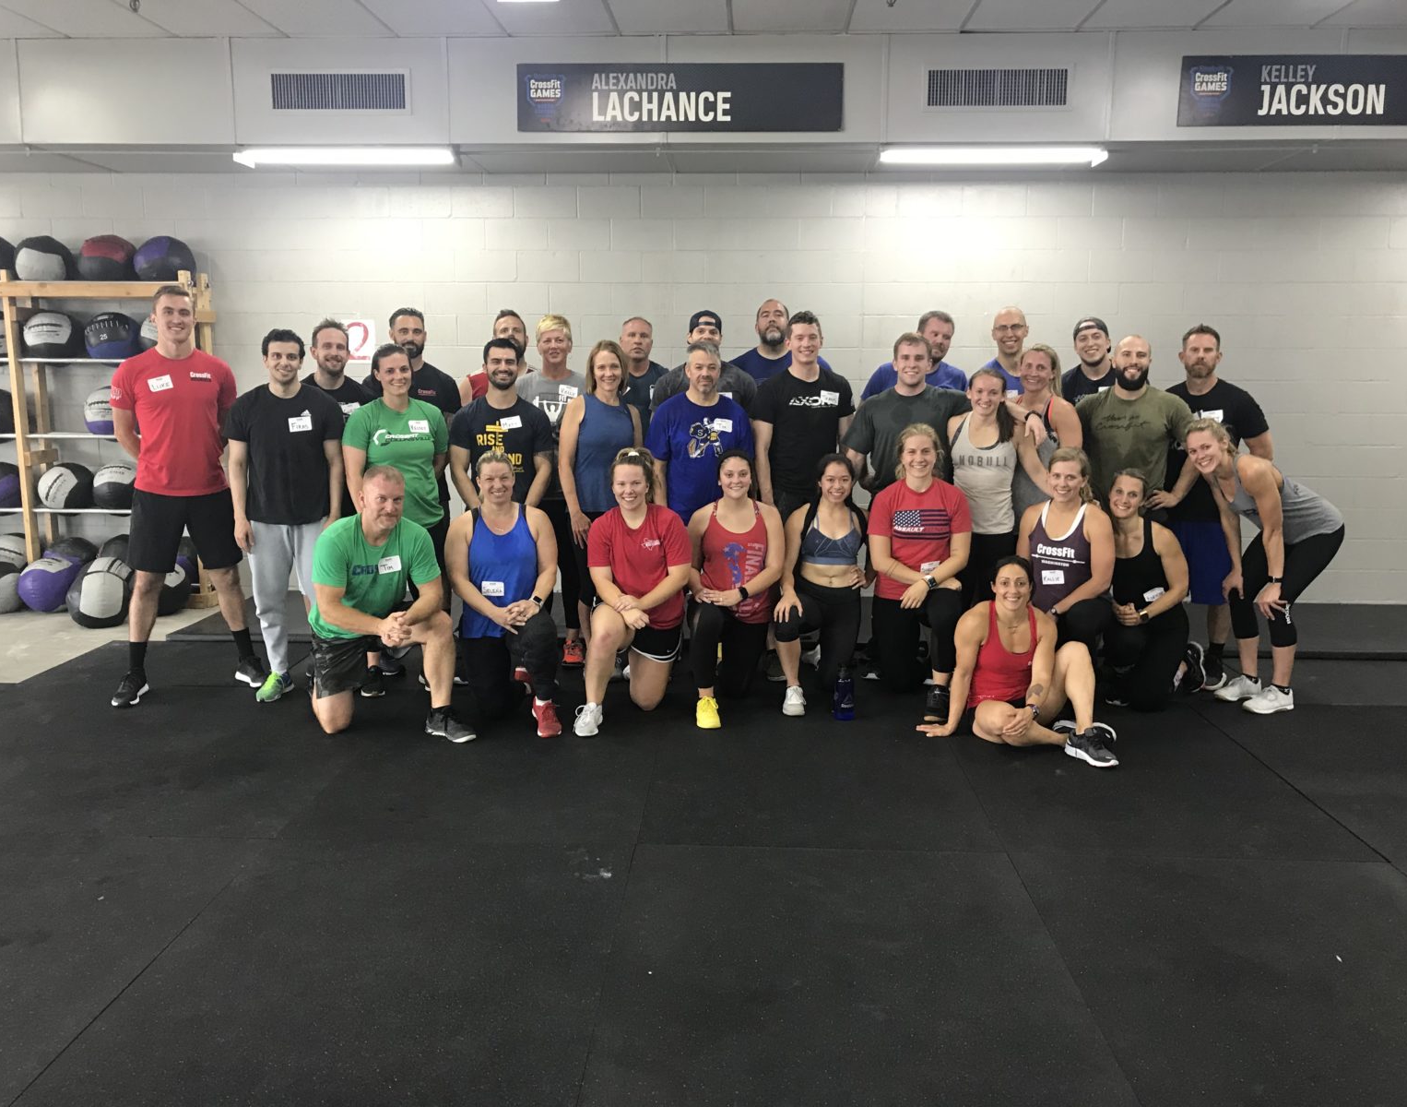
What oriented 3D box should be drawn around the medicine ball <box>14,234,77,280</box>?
[{"bbox_3d":[-4.140,-1.816,7.506,0.350,0.350,0.350,0,10,0],"label":"medicine ball"}]

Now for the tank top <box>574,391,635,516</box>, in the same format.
[{"bbox_3d":[-0.496,-0.499,5.974,0.310,0.585,0.240,-1,9,-10],"label":"tank top"}]

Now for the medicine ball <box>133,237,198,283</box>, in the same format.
[{"bbox_3d":[-3.371,-1.803,7.477,0.350,0.350,0.350,0,10,0],"label":"medicine ball"}]

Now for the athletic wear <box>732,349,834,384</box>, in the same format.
[{"bbox_3d":[0.408,-0.793,6.648,0.660,0.700,0.330,1,9,2],"label":"athletic wear"}]

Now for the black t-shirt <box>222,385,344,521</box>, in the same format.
[{"bbox_3d":[-2.010,-0.485,5.722,0.516,0.653,0.280,-2,9,-15],"label":"black t-shirt"}]

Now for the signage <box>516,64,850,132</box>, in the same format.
[{"bbox_3d":[-0.129,-2.525,6.619,1.805,0.370,0.025,0,9,2],"label":"signage"}]

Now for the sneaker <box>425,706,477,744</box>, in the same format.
[{"bbox_3d":[-1.071,0.715,5.061,0.282,0.120,0.105,6,11,31],"label":"sneaker"}]

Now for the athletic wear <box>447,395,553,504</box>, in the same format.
[{"bbox_3d":[-0.989,-0.493,5.836,0.500,0.600,0.280,0,9,-4],"label":"athletic wear"}]

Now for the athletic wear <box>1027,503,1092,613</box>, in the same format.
[{"bbox_3d":[1.629,0.029,5.433,0.320,0.540,0.250,3,16,16],"label":"athletic wear"}]

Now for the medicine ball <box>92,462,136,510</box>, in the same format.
[{"bbox_3d":[-3.692,-0.406,7.578,0.335,0.330,0.335,0,10,0],"label":"medicine ball"}]

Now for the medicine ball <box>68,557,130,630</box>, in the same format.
[{"bbox_3d":[-3.656,0.262,7.229,0.365,0.385,0.365,0,9,0],"label":"medicine ball"}]

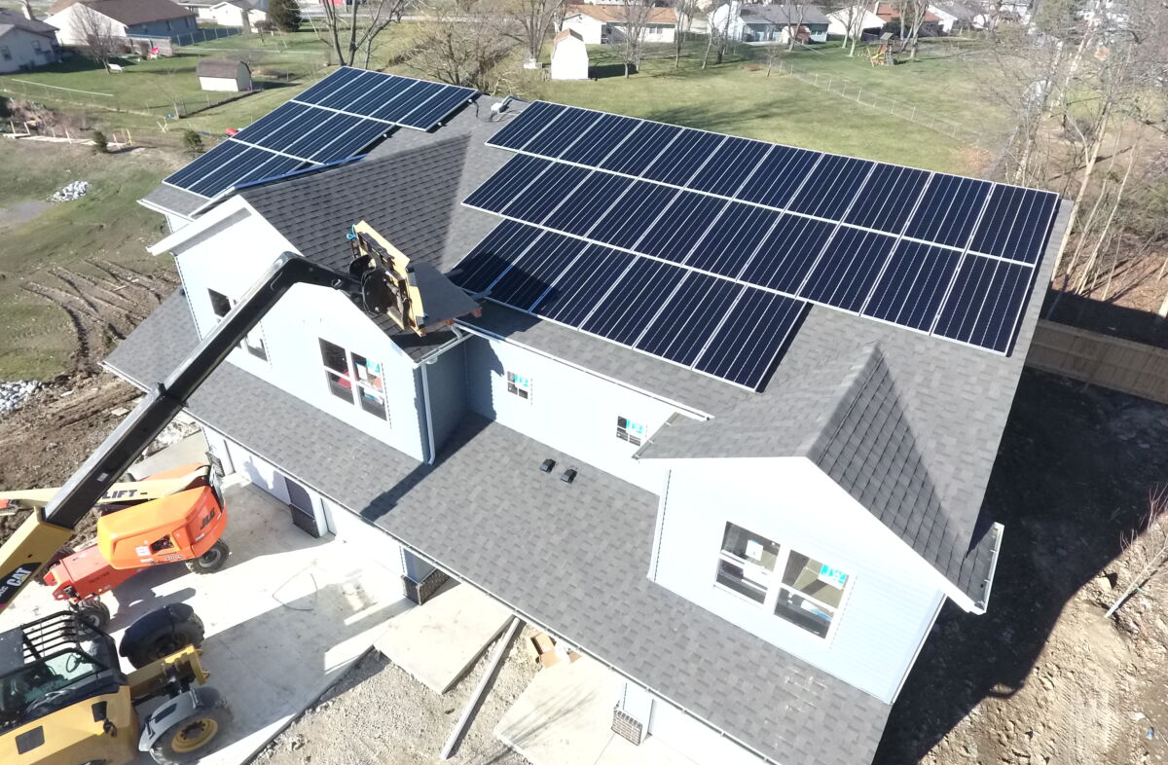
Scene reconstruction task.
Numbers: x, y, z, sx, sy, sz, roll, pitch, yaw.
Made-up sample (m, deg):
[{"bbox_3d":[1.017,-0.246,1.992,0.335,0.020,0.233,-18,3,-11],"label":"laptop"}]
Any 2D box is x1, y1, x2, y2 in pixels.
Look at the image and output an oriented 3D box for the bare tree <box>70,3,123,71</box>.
[{"bbox_3d":[-41.911,-29.495,58.231,4.000,5.200,4.000,-17,38,-28],"label":"bare tree"}]

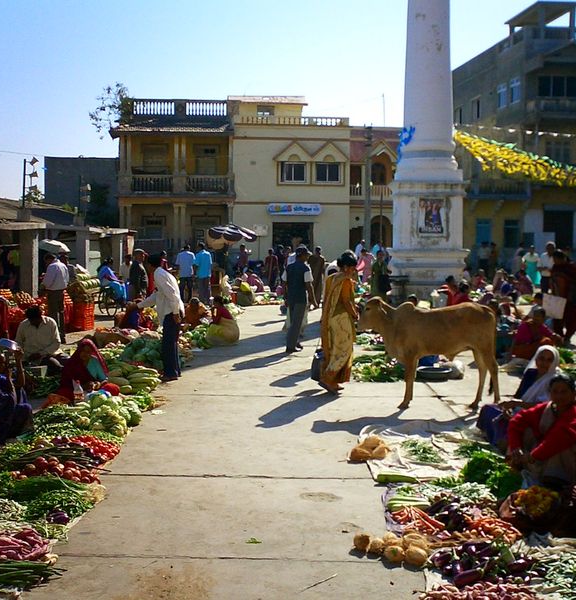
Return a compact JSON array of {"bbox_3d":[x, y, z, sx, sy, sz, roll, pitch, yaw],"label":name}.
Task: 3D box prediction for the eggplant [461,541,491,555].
[{"bbox_3d":[0.992,1.309,4.524,0.160,0.070,0.070,-7,6,-20],"label":"eggplant"}]

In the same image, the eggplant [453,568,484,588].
[{"bbox_3d":[0.883,1.358,4.184,0.175,0.070,0.070,-13,11,-37],"label":"eggplant"}]

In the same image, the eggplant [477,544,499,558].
[{"bbox_3d":[1.066,1.347,4.580,0.130,0.075,0.075,-1,4,-6],"label":"eggplant"}]

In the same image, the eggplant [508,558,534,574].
[{"bbox_3d":[1.165,1.336,4.285,0.150,0.070,0.070,-7,6,-20],"label":"eggplant"}]

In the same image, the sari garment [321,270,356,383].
[{"bbox_3d":[0.586,0.303,9.924,0.400,1.300,0.420,-2,4,-25],"label":"sari garment"}]

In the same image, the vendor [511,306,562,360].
[{"bbox_3d":[3.718,0.459,12.777,0.620,0.760,0.660,-2,4,-27],"label":"vendor"}]

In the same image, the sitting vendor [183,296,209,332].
[{"bbox_3d":[-1.623,0.293,14.976,0.460,0.720,0.460,3,5,37],"label":"sitting vendor"}]

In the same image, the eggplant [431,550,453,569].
[{"bbox_3d":[0.789,1.333,4.393,0.135,0.072,0.072,-9,8,-34],"label":"eggplant"}]

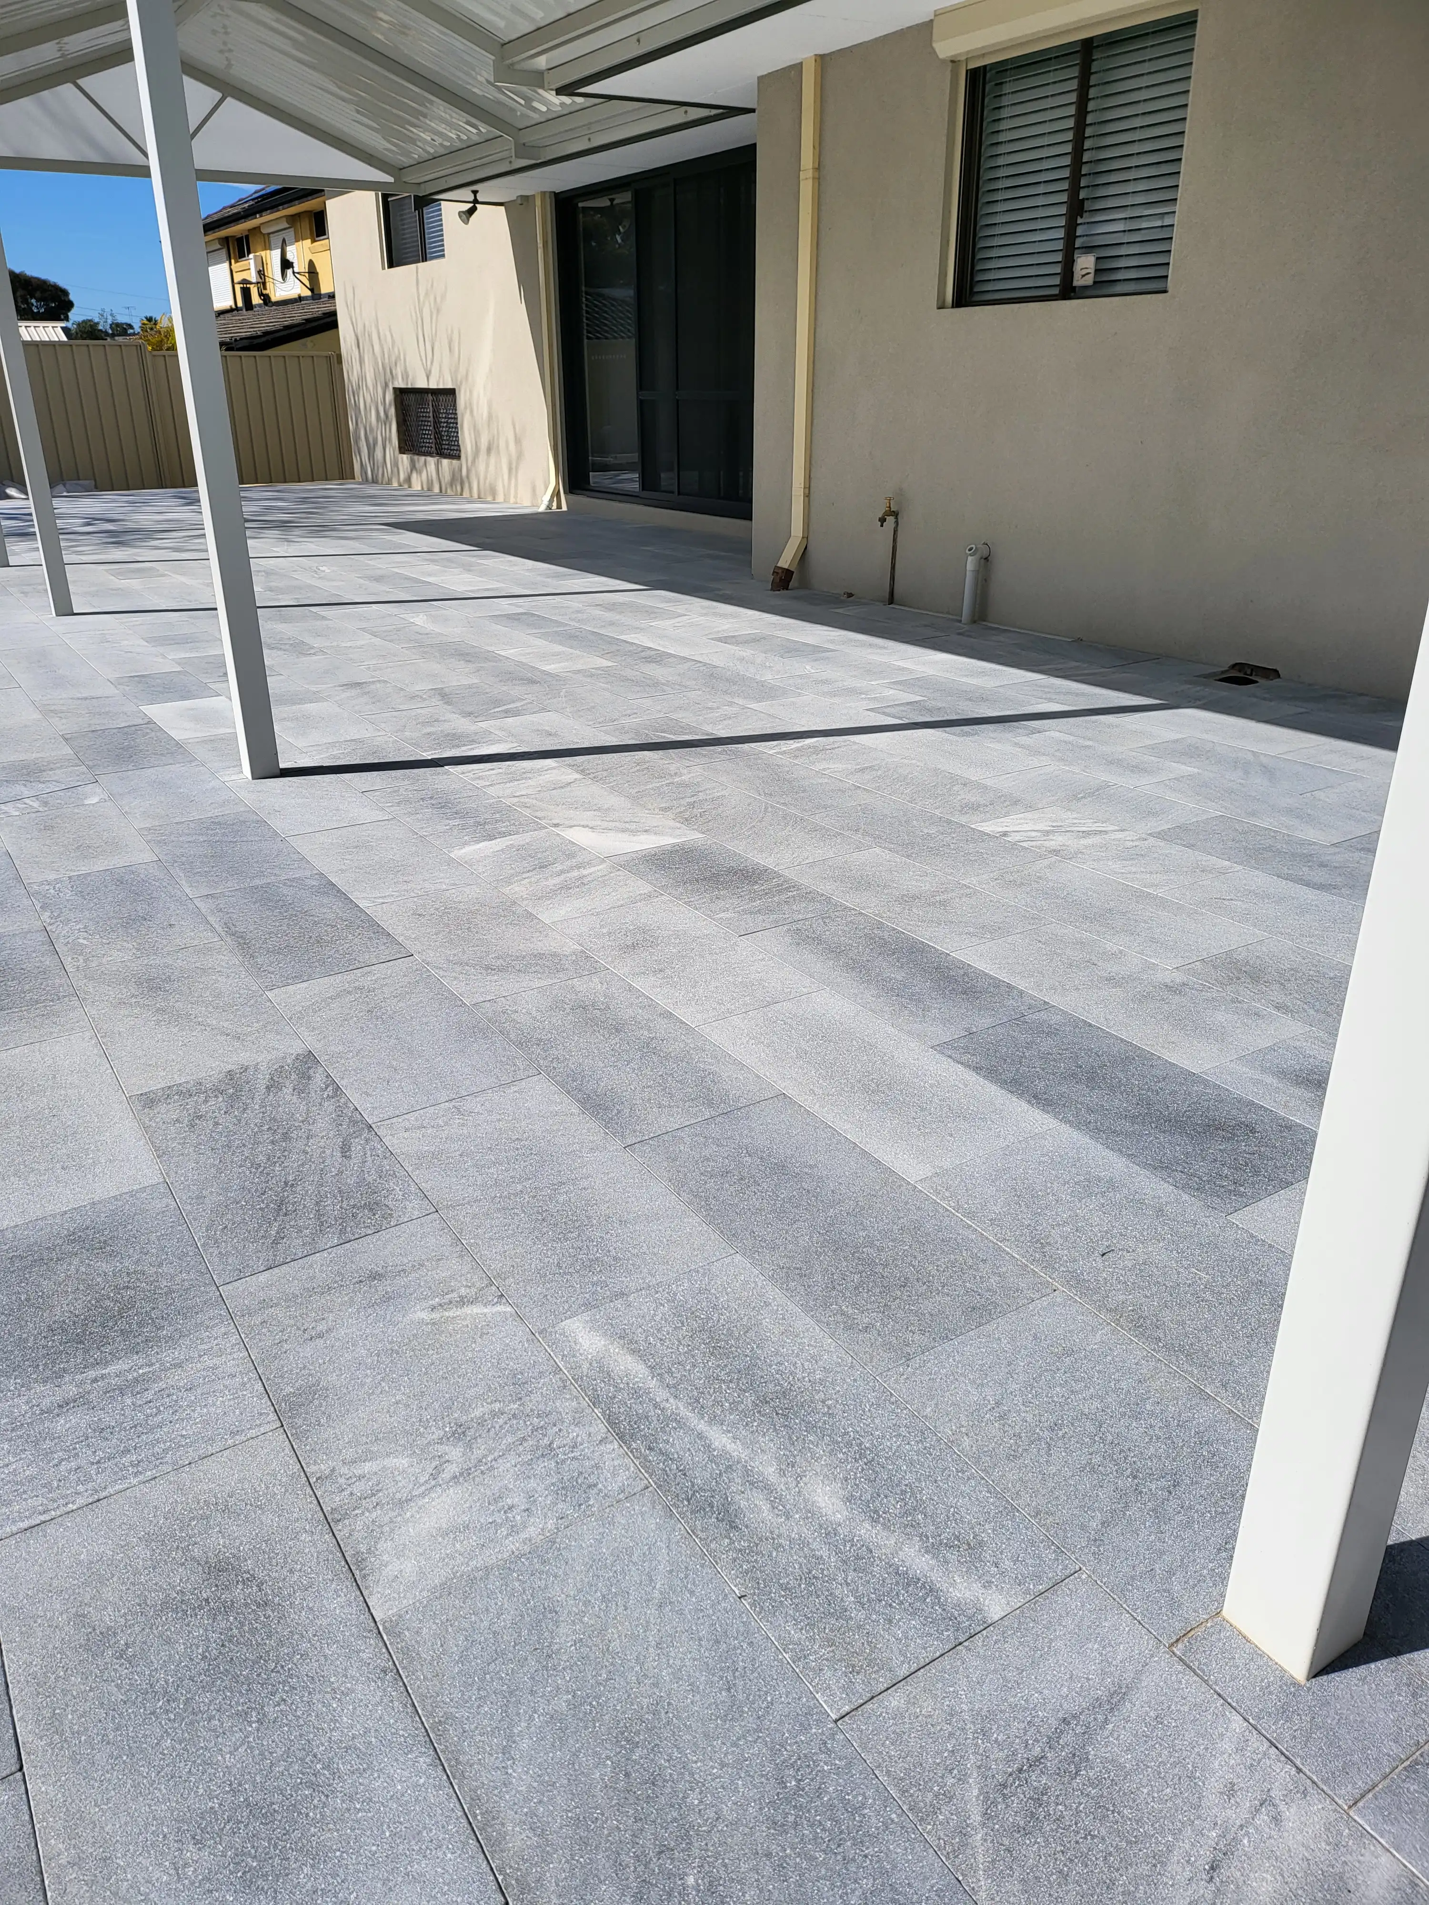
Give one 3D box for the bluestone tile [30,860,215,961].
[{"bbox_3d":[-1.325,-0.083,2.952,0.300,0.024,0.600,-15,27,-29],"label":"bluestone tile"}]

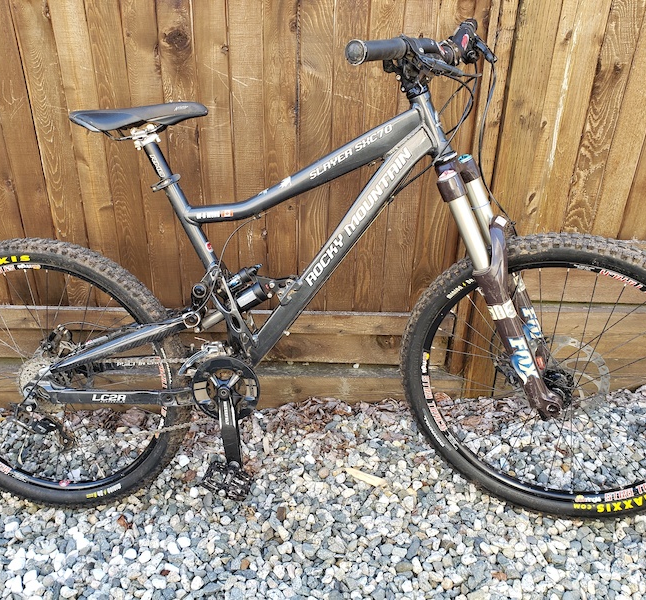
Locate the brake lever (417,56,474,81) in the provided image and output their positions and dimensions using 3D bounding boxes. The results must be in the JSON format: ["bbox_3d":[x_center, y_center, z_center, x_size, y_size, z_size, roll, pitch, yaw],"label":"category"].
[{"bbox_3d":[0.195,-0.373,0.965,0.092,0.023,0.035,17,25,-16],"label":"brake lever"}]

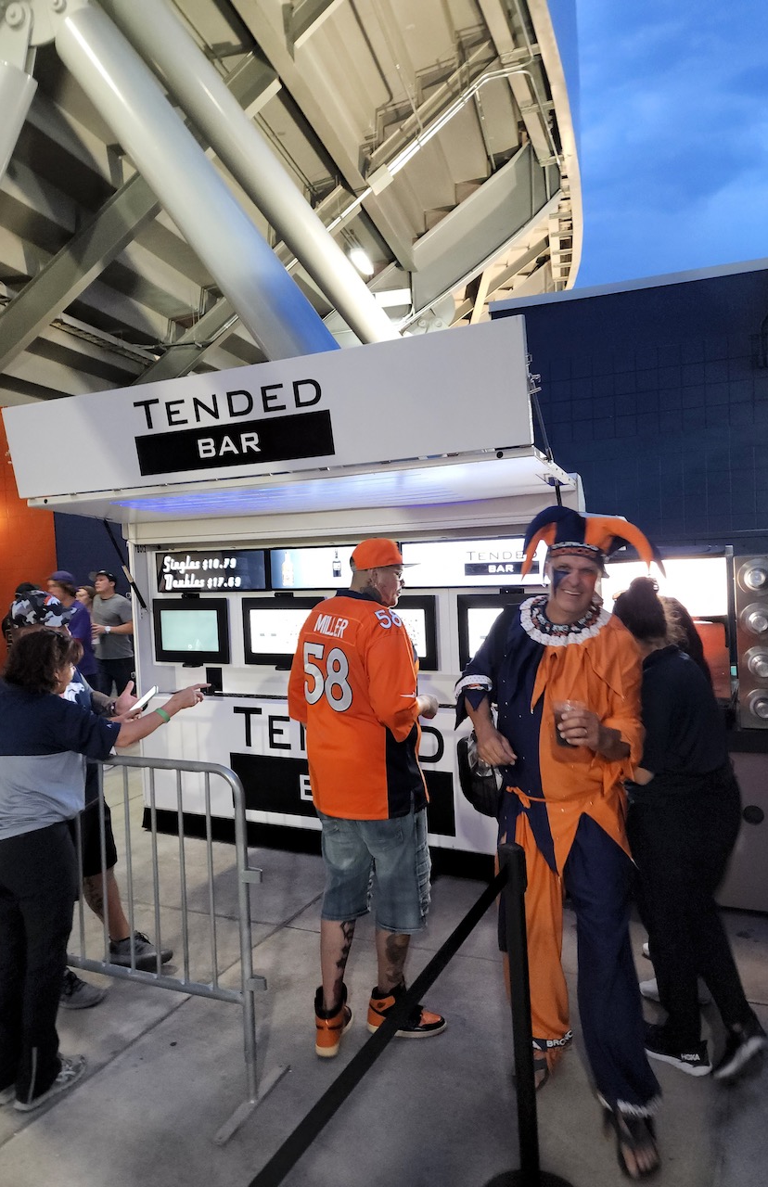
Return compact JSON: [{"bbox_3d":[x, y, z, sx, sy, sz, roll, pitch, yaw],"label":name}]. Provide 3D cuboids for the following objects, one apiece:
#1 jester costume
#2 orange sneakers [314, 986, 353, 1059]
[{"bbox_3d":[0.563,0.660,2.459,0.640,1.840,0.500,-2,2,16],"label":"jester costume"},{"bbox_3d":[-0.167,1.560,2.963,0.115,0.180,0.300,-2,2,15],"label":"orange sneakers"}]

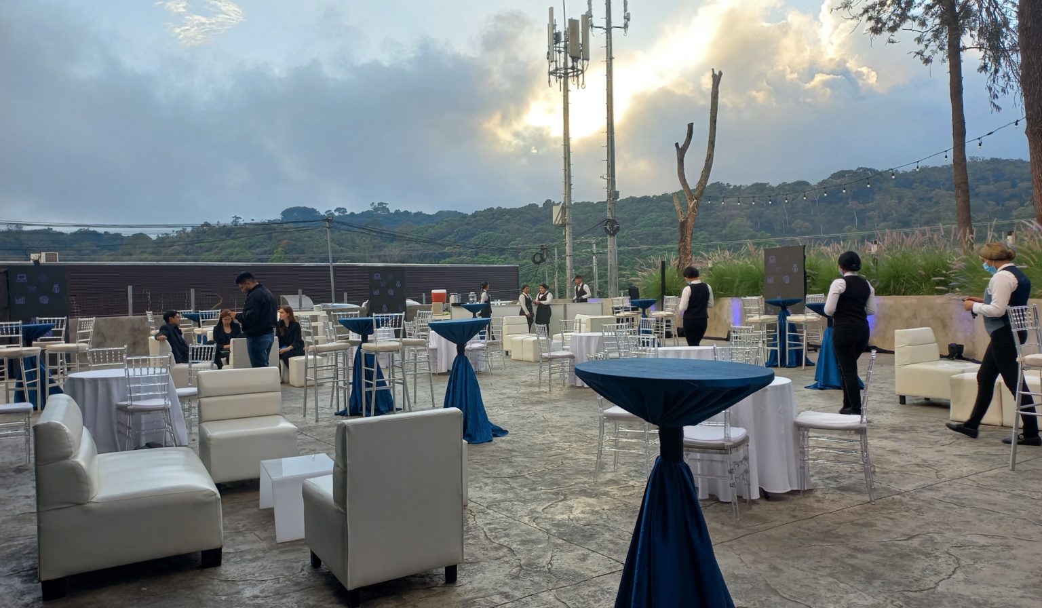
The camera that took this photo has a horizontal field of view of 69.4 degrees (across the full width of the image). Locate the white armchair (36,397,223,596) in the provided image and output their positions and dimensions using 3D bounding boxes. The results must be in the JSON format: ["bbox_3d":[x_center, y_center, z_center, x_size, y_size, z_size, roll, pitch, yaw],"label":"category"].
[{"bbox_3d":[-2.131,0.926,4.081,0.771,0.787,1.230,-2,1,-30],"label":"white armchair"}]

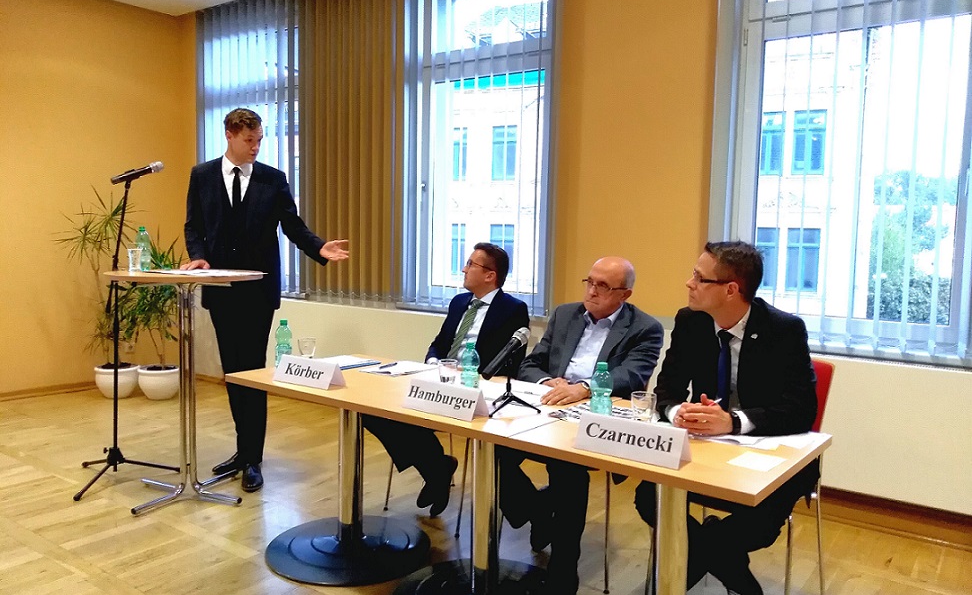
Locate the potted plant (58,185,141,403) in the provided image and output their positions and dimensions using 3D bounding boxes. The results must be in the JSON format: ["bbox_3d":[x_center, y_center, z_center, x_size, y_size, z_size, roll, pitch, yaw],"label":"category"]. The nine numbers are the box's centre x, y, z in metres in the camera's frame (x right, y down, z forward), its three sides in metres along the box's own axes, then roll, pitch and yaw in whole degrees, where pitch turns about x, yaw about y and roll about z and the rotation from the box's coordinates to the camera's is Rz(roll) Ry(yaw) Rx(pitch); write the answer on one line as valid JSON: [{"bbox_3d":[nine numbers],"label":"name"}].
[{"bbox_3d":[-2.980,-0.037,5.637,0.610,1.624,0.570,-2,6,-28],"label":"potted plant"}]

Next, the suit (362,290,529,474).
[{"bbox_3d":[-0.185,0.402,3.346,0.760,0.900,0.600,-3,6,-41],"label":"suit"}]

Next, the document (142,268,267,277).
[{"bbox_3d":[-1.361,-0.124,3.586,0.460,0.008,0.320,5,7,37],"label":"document"}]

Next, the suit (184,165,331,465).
[{"bbox_3d":[-1.225,0.070,3.950,0.720,1.620,0.450,0,5,-10],"label":"suit"}]

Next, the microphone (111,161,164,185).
[{"bbox_3d":[-1.808,-0.640,3.790,0.266,0.056,0.052,-22,11,-14],"label":"microphone"}]

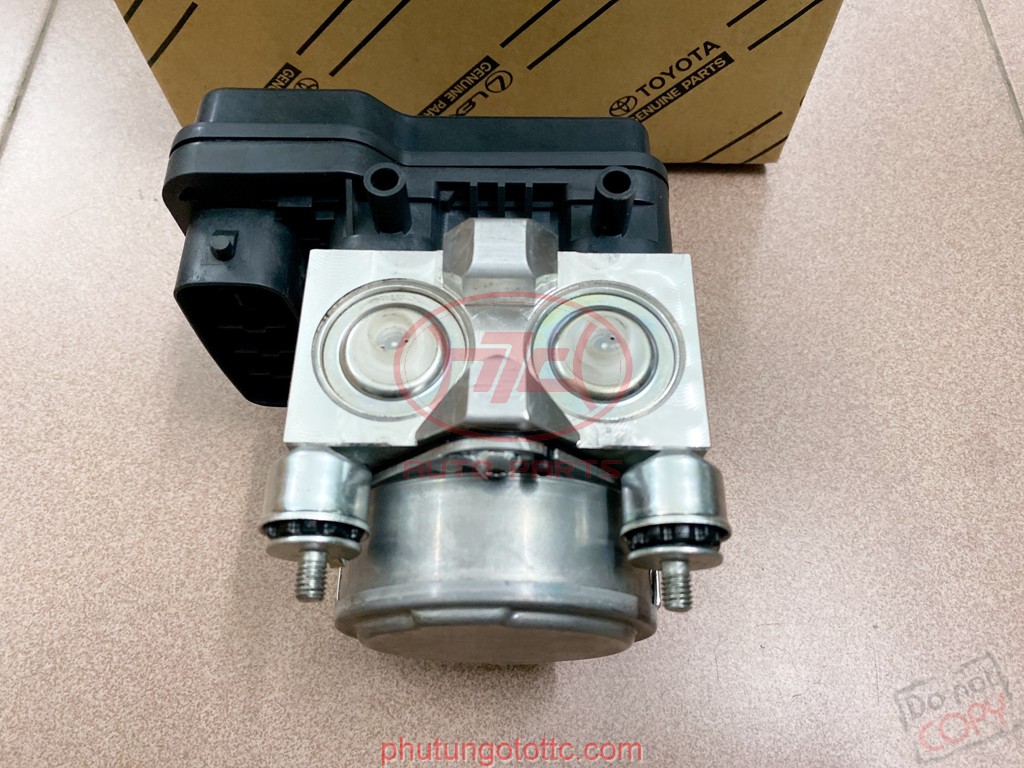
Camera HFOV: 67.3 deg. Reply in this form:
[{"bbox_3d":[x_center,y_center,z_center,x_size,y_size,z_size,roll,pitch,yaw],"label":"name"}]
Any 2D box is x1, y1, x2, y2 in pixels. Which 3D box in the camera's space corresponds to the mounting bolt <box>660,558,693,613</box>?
[{"bbox_3d":[0.034,0.042,0.160,0.006,0.006,0.010,1,66,0],"label":"mounting bolt"}]

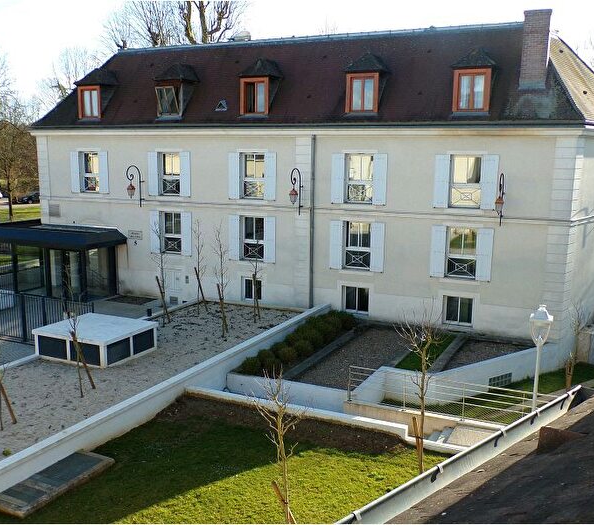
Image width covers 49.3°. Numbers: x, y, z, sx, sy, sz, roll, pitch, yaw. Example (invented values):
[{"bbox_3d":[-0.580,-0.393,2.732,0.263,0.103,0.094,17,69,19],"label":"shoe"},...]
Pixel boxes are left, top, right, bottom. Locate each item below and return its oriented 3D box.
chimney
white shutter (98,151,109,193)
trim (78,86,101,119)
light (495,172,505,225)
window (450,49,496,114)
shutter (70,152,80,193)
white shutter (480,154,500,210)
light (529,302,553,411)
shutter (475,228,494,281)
[{"bbox_3d":[9.291,-8.238,25.193,0.987,2.888,0.588,5,10,23],"label":"chimney"},{"bbox_3d":[-8.978,-4.168,30.095,0.524,1.930,0.045,5,10,23],"label":"white shutter"},{"bbox_3d":[-10.140,-7.887,31.926,1.361,1.550,0.160,5,10,24],"label":"trim"},{"bbox_3d":[7.747,-2.377,24.429,0.353,2.016,1.365,5,10,23],"label":"light"},{"bbox_3d":[6.789,-7.016,24.715,1.562,2.444,1.462,5,10,24],"label":"window"},{"bbox_3d":[-10.523,-4.295,30.768,0.524,1.930,0.045,5,10,23],"label":"shutter"},{"bbox_3d":[7.501,-3.106,25.180,0.578,2.100,0.050,5,10,23],"label":"white shutter"},{"bbox_3d":[5.557,2.869,15.049,0.500,3.850,0.500,5,10,24],"label":"light"},{"bbox_3d":[7.434,-0.310,25.642,0.578,2.115,0.050,5,10,23],"label":"shutter"}]

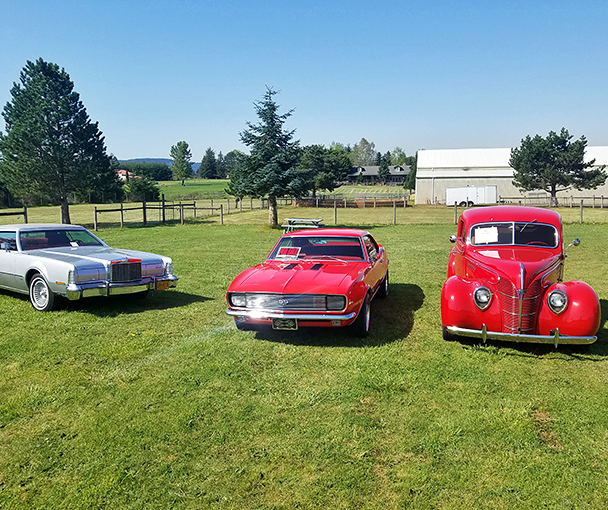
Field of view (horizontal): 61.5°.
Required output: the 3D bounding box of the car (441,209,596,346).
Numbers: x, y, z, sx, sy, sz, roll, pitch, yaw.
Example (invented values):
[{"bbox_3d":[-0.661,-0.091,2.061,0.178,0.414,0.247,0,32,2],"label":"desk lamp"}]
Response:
[{"bbox_3d":[3.130,0.102,7.795,1.780,1.700,4.600,2,8,18],"label":"car"}]

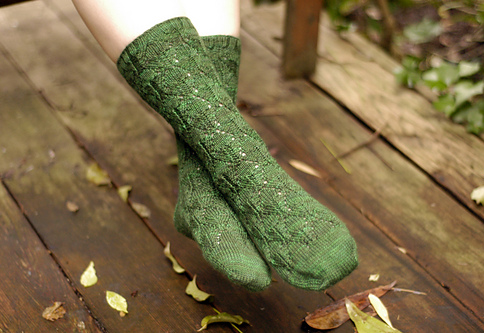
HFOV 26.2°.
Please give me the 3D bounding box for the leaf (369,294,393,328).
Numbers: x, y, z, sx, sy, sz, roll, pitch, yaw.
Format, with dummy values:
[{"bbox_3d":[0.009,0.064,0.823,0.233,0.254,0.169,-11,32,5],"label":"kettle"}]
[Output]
[{"bbox_3d":[0.183,0.189,1.353,0.017,0.007,0.072,-12,37,-18],"label":"leaf"}]

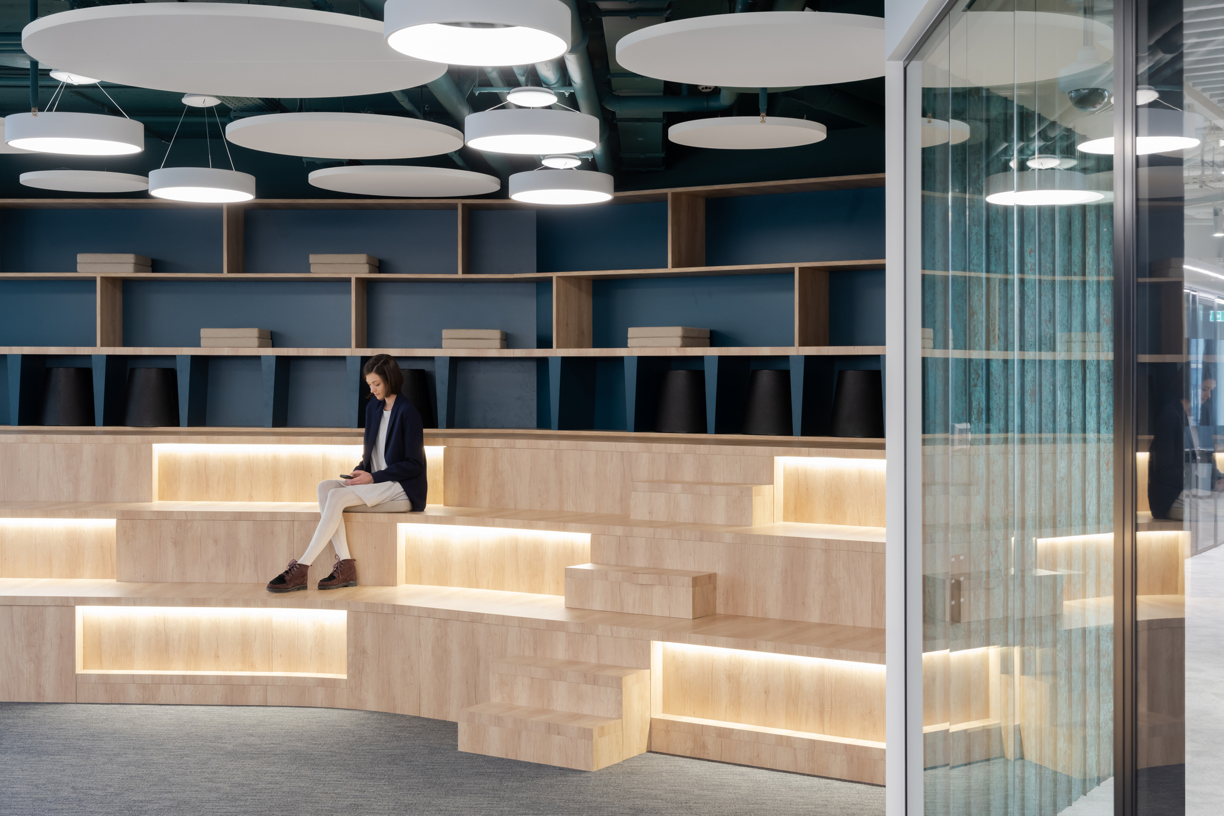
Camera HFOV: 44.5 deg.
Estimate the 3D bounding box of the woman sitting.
[{"bbox_3d":[-1.414,0.330,7.960,0.840,1.240,0.470,0,1,-32],"label":"woman sitting"}]

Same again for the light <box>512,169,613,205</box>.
[{"bbox_3d":[-0.288,-1.260,8.570,0.600,0.120,0.600,0,1,0],"label":"light"}]

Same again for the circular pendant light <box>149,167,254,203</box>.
[{"bbox_3d":[-2.382,-1.293,8.710,0.600,0.120,0.600,0,1,0],"label":"circular pendant light"}]

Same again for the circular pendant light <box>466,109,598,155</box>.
[{"bbox_3d":[-0.357,-1.232,6.710,0.600,0.115,0.600,0,1,0],"label":"circular pendant light"}]

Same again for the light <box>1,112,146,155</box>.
[{"bbox_3d":[-2.453,-1.250,6.850,0.600,0.115,0.600,0,1,0],"label":"light"}]

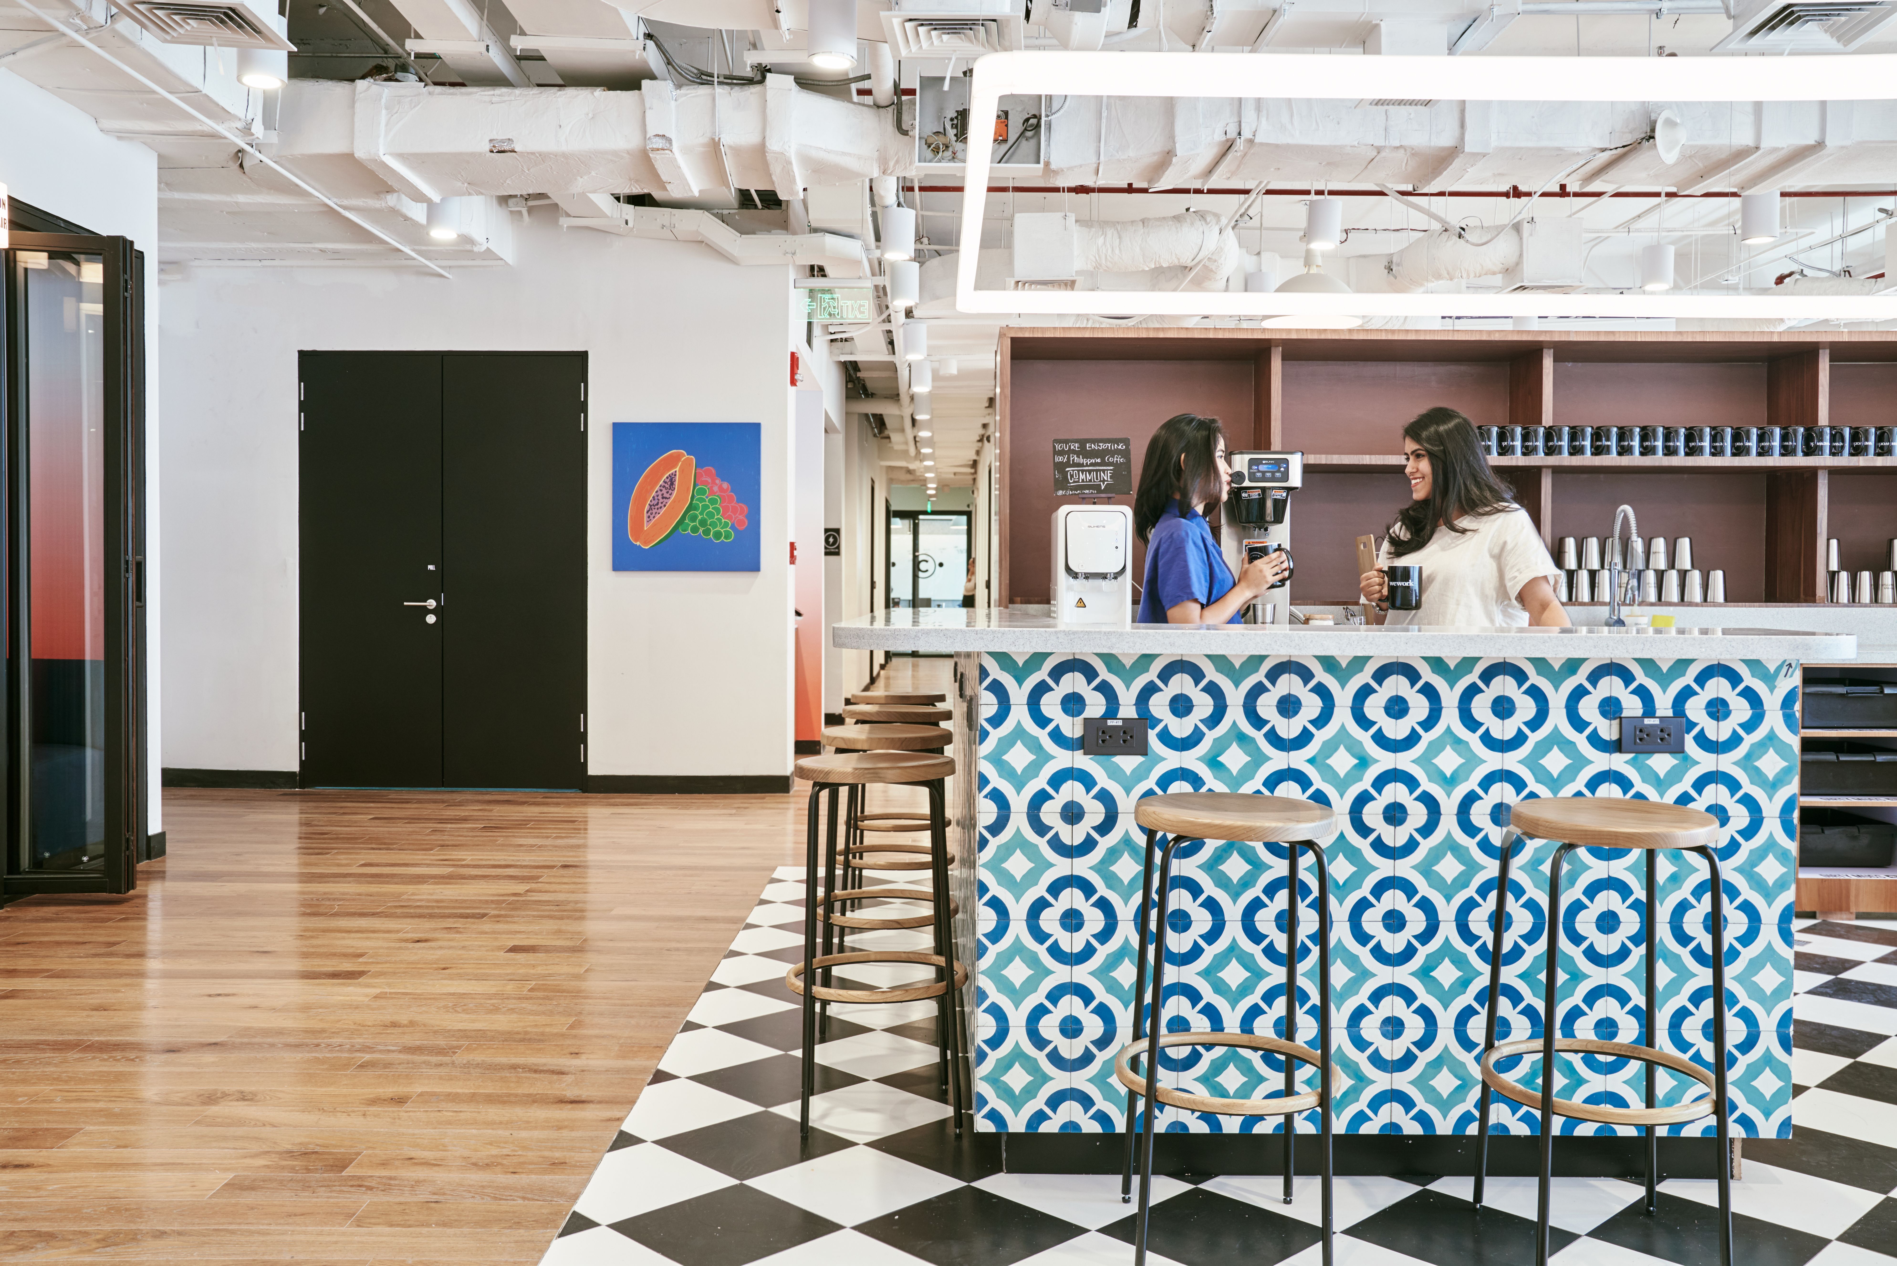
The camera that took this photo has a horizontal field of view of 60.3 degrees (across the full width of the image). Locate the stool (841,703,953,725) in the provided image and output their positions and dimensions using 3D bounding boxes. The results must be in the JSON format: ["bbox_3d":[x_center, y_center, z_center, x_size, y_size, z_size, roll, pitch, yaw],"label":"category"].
[{"bbox_3d":[-0.162,0.608,5.147,0.390,0.760,0.390,0,1,0],"label":"stool"}]

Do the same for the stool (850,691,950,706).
[{"bbox_3d":[-0.177,0.585,5.766,0.370,0.740,0.370,1,1,0],"label":"stool"}]

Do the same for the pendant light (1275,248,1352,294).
[{"bbox_3d":[1.864,-1.786,8.359,0.520,0.400,0.520,1,1,0],"label":"pendant light"}]

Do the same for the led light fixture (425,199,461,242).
[{"bbox_3d":[-2.148,-1.794,6.955,0.142,0.198,0.142,0,1,0],"label":"led light fixture"}]

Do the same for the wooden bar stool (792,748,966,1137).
[{"bbox_3d":[-0.148,0.641,3.421,0.380,0.740,0.380,1,1,0],"label":"wooden bar stool"}]

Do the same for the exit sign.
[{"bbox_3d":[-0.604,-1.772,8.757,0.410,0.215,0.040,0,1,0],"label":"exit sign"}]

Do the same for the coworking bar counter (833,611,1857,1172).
[{"bbox_3d":[0.694,0.487,4.265,1.810,1.060,2.900,0,1,0],"label":"coworking bar counter"}]

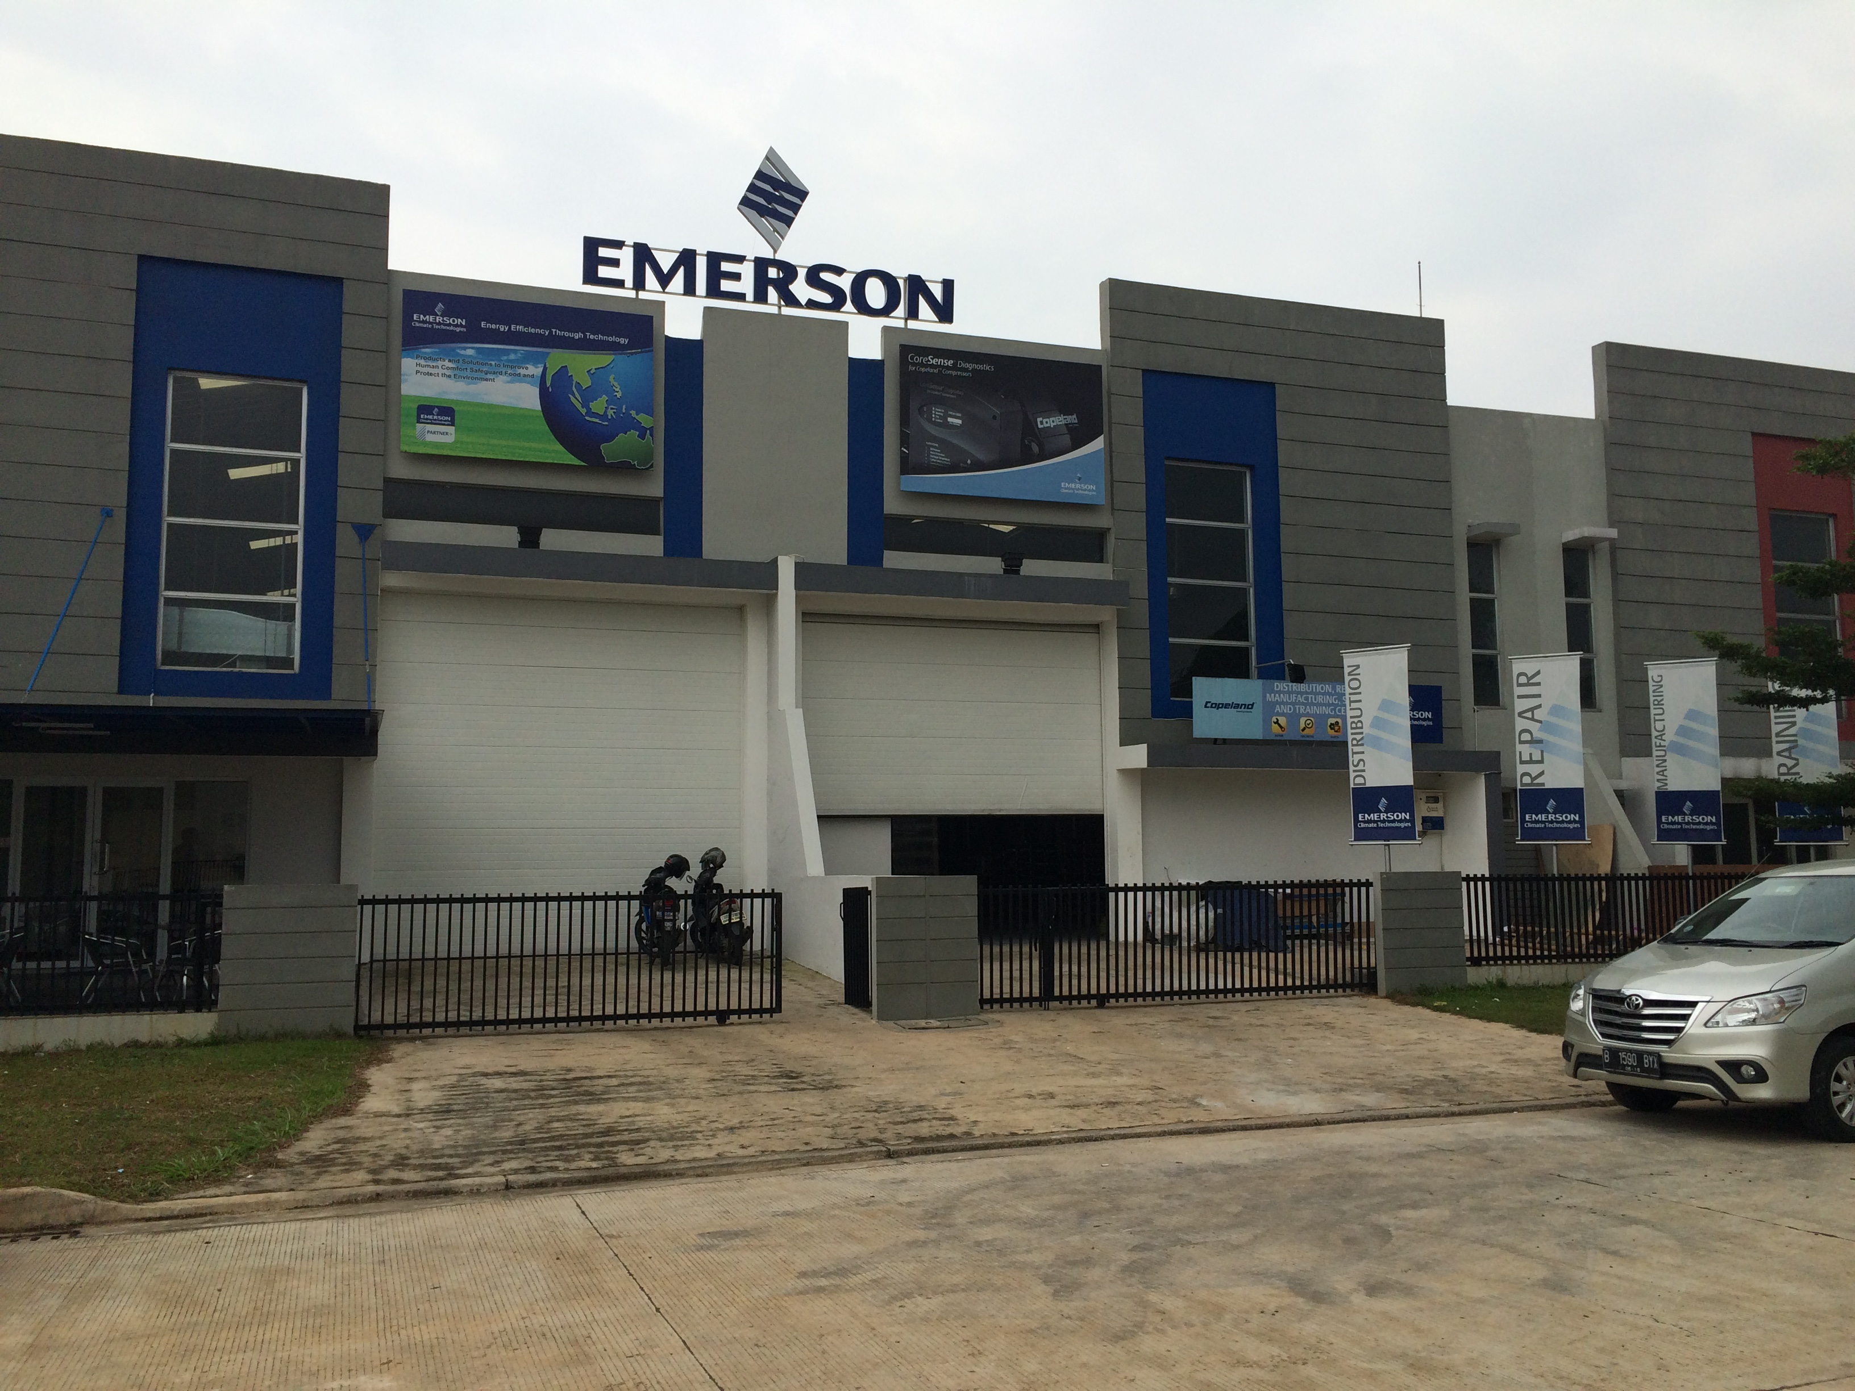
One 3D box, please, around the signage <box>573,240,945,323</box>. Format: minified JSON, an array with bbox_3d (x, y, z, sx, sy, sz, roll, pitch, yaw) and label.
[{"bbox_3d":[-2.044,-5.492,20.764,5.023,0.621,0.150,2,-6,-19],"label":"signage"}]

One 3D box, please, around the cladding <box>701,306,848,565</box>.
[{"bbox_3d":[-2.153,-3.570,21.916,2.087,3.627,0.200,2,-6,-20],"label":"cladding"}]

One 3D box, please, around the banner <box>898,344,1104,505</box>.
[{"bbox_3d":[1.113,-3.962,22.959,3.242,2.153,0.120,2,-6,-20],"label":"banner"}]

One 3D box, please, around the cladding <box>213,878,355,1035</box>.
[{"bbox_3d":[-5.540,2.297,13.505,1.077,1.290,0.170,2,-6,-20],"label":"cladding"}]

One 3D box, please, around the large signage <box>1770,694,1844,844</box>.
[{"bbox_3d":[11.261,0.757,19.928,0.826,2.278,0.050,-4,-7,27],"label":"large signage"}]

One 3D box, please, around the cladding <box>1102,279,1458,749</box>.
[{"bbox_3d":[5.276,-2.529,22.930,5.715,6.683,0.350,2,-6,-19],"label":"cladding"}]

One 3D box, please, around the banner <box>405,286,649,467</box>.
[{"bbox_3d":[-4.929,-3.874,19.307,3.035,1.995,0.150,2,-6,-19],"label":"banner"}]

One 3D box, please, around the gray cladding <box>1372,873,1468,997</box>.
[{"bbox_3d":[5.518,2.658,17.432,1.092,1.341,0.170,2,-6,-20],"label":"gray cladding"}]

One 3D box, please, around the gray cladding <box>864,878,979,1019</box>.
[{"bbox_3d":[-0.014,2.306,14.272,0.989,1.285,0.160,2,-6,-19],"label":"gray cladding"}]

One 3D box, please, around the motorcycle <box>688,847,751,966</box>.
[{"bbox_3d":[-2.637,2.692,19.630,0.640,1.330,1.820,3,-7,-31],"label":"motorcycle"}]

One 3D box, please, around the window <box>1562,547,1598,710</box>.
[{"bbox_3d":[10.330,-1.064,24.668,0.569,2.606,0.120,2,-6,-19],"label":"window"}]

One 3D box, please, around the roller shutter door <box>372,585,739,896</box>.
[{"bbox_3d":[-4.534,1.019,19.425,4.474,4.441,0.120,2,-6,-19],"label":"roller shutter door"}]

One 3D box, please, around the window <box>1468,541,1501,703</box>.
[{"bbox_3d":[9.306,-1.185,26.001,0.558,2.722,0.100,2,-6,-20],"label":"window"}]

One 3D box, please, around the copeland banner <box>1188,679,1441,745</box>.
[{"bbox_3d":[5.511,0.231,21.809,4.056,0.828,0.100,2,-6,-19],"label":"copeland banner"}]

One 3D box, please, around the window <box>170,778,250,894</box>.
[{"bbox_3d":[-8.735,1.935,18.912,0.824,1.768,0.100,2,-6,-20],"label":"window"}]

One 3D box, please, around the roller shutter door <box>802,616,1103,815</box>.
[{"bbox_3d":[0.415,0.320,22.583,4.639,2.844,0.100,2,-6,-20],"label":"roller shutter door"}]

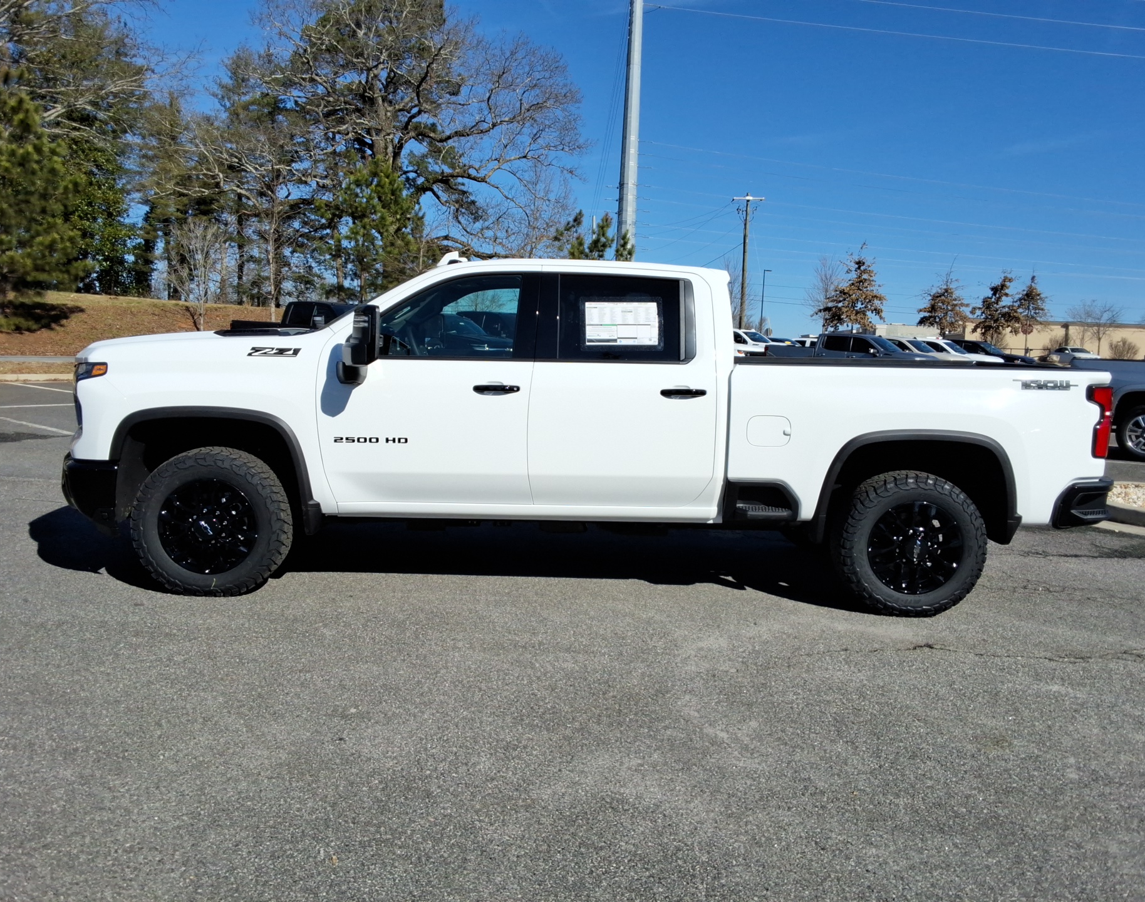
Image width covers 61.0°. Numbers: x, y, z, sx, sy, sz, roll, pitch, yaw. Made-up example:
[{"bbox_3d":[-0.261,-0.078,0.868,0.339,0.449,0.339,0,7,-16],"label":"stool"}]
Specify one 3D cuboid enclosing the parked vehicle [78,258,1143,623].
[{"bbox_3d":[0.108,-0.215,6.457,6.350,2.040,2.150,2,7,-2],"label":"parked vehicle"}]

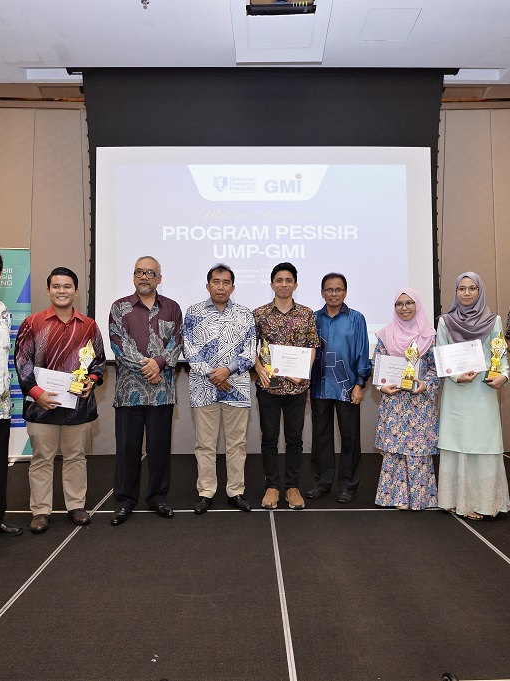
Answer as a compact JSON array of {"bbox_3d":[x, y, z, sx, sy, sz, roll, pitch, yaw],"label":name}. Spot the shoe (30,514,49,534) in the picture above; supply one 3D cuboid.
[{"bbox_3d":[-1.375,1.140,3.285,0.105,0.105,0.285,0,0,-16],"label":"shoe"}]

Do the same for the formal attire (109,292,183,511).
[{"bbox_3d":[-0.752,0.417,3.560,0.520,1.480,0.330,0,0,-5],"label":"formal attire"}]

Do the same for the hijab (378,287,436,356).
[{"bbox_3d":[1.065,-0.130,3.610,0.390,0.480,0.320,0,0,16],"label":"hijab"}]

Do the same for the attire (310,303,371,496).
[{"bbox_3d":[0.614,0.440,3.870,0.530,1.440,0.310,0,0,7],"label":"attire"}]

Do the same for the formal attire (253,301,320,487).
[{"bbox_3d":[0.218,0.400,3.660,0.475,1.370,0.300,0,0,2],"label":"formal attire"}]

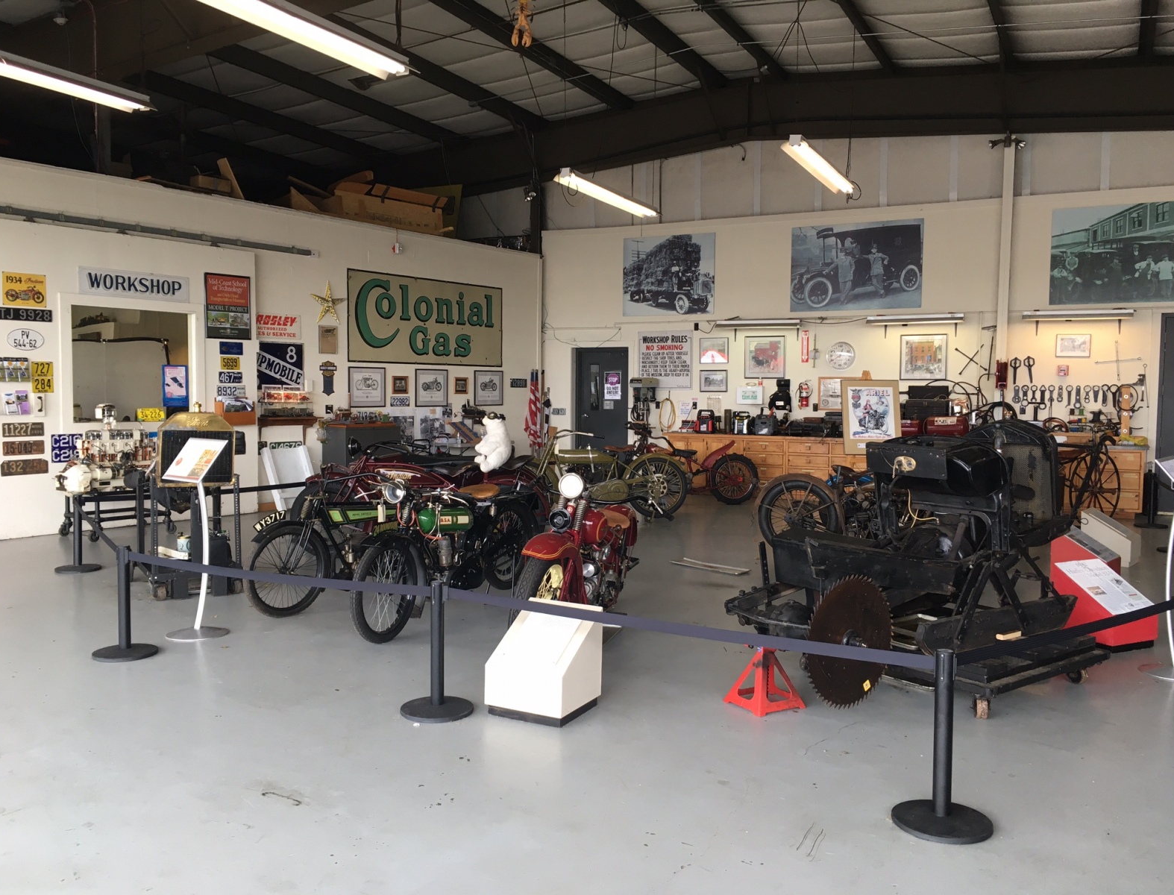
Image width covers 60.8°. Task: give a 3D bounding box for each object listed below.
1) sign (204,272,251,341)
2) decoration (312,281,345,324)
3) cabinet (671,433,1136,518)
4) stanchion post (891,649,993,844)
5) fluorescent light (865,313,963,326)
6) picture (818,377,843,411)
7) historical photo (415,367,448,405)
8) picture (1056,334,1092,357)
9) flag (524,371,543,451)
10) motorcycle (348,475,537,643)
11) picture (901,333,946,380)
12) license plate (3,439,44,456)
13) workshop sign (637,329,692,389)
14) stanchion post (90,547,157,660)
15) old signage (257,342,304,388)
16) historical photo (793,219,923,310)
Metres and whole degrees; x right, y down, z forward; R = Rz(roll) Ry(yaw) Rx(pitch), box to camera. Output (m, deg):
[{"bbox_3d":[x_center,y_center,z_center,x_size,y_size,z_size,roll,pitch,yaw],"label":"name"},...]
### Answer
[{"bbox_3d":[-4.041,-1.578,11.255,0.025,0.714,0.576,3,4,37],"label":"sign"},{"bbox_3d":[-3.252,-1.810,12.514,0.080,0.535,0.545,3,4,37],"label":"decoration"},{"bbox_3d":[4.041,0.308,13.576,6.232,0.885,0.800,2,4,28],"label":"cabinet"},{"bbox_3d":[1.224,0.993,3.429,0.335,0.603,0.335,2,4,28],"label":"stanchion post"},{"bbox_3d":[4.339,-1.675,13.197,1.222,0.115,0.180,2,4,27],"label":"fluorescent light"},{"bbox_3d":[3.529,-0.739,13.787,0.663,0.458,0.025,2,4,27],"label":"picture"},{"bbox_3d":[-2.176,-0.826,13.993,0.030,0.513,0.623,3,4,37],"label":"historical photo"},{"bbox_3d":[6.070,-1.267,12.473,0.388,0.281,0.030,2,4,27],"label":"picture"},{"bbox_3d":[-0.829,-0.582,15.600,0.280,1.280,0.180,0,3,-14],"label":"flag"},{"bbox_3d":[-0.856,0.633,6.491,0.700,0.970,2.060,2,4,25],"label":"motorcycle"},{"bbox_3d":[4.659,-1.246,13.845,0.605,0.630,0.030,2,4,26],"label":"picture"},{"bbox_3d":[-5.588,0.007,9.926,0.015,0.138,0.393,3,4,36],"label":"license plate"},{"bbox_3d":[1.211,-1.349,15.485,0.923,0.912,0.020,2,4,28],"label":"workshop sign"},{"bbox_3d":[-2.568,0.853,5.552,0.338,0.585,0.338,-1,4,-25],"label":"stanchion post"},{"bbox_3d":[-3.813,-0.984,12.221,0.020,0.610,0.914,3,4,36],"label":"old signage"},{"bbox_3d":[3.838,-2.574,14.192,1.830,1.220,0.025,2,4,26],"label":"historical photo"}]

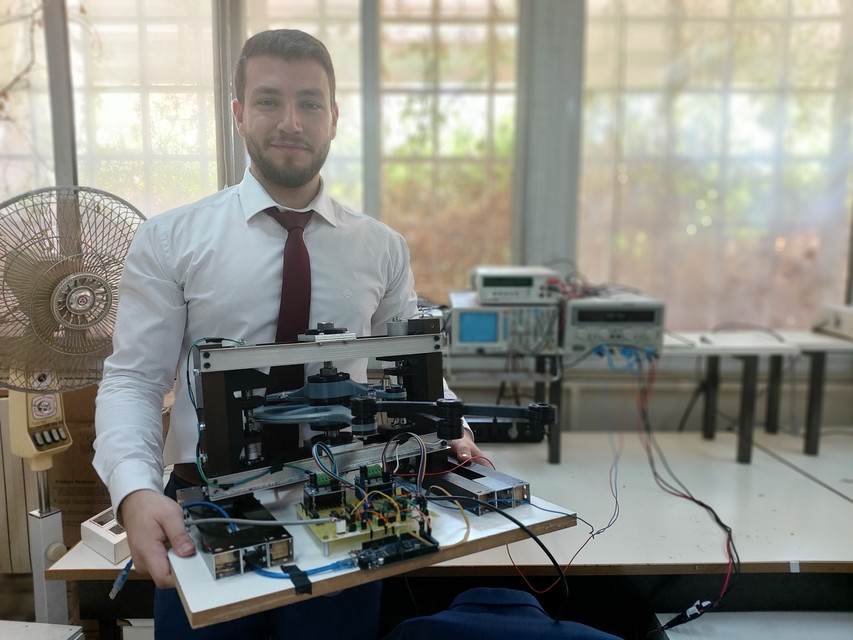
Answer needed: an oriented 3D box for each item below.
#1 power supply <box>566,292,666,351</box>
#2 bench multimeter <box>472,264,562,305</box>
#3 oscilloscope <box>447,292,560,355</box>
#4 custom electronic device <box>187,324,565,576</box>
[{"bbox_3d":[0.493,0.009,1.751,0.255,0.145,0.275,0,8,0],"label":"power supply"},{"bbox_3d":[0.248,-0.100,1.804,0.217,0.086,0.290,0,8,0],"label":"bench multimeter"},{"bbox_3d":[0.208,0.001,1.834,0.285,0.125,0.385,0,8,0],"label":"oscilloscope"},{"bbox_3d":[-0.098,0.148,0.892,0.462,0.266,0.373,-3,2,-29],"label":"custom electronic device"}]

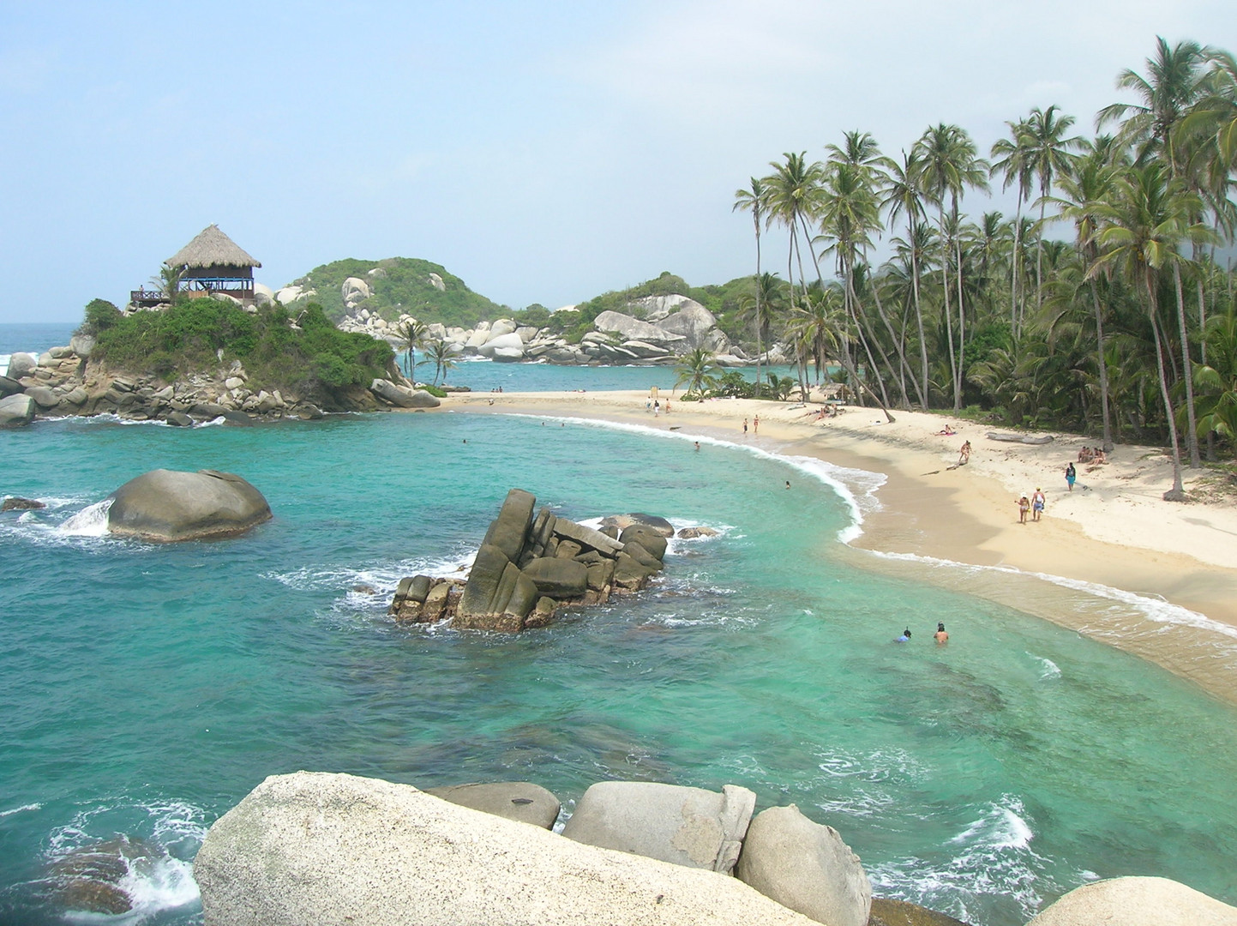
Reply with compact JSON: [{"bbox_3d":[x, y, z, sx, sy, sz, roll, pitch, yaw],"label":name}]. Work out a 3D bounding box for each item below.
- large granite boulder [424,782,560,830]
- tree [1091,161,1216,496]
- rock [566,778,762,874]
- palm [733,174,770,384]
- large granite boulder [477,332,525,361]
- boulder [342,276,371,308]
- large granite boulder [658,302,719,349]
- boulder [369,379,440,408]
[{"bbox_3d":[-2.802,7.324,24.363,3.600,1.800,3.000,-1,7,-7],"label":"large granite boulder"},{"bbox_3d":[29.300,-7.220,67.400,6.800,18.500,6.600,0,7,0],"label":"tree"},{"bbox_3d":[0.700,6.900,21.800,3.500,2.100,2.500,0,7,0],"label":"rock"},{"bbox_3d":[15.682,-20.236,140.224,4.800,25.190,4.800,0,7,6],"label":"palm"},{"bbox_3d":[-32.644,-32.437,338.000,12.440,7.930,9.500,0,7,0],"label":"large granite boulder"},{"bbox_3d":[-98.203,-64.131,455.247,11.400,12.000,10.500,-2,7,-12],"label":"boulder"},{"bbox_3d":[18.627,-36.138,322.000,15.780,12.850,13.000,0,7,0],"label":"large granite boulder"},{"bbox_3d":[-25.764,-8.352,146.790,8.600,3.600,4.500,-1,7,-10],"label":"boulder"}]

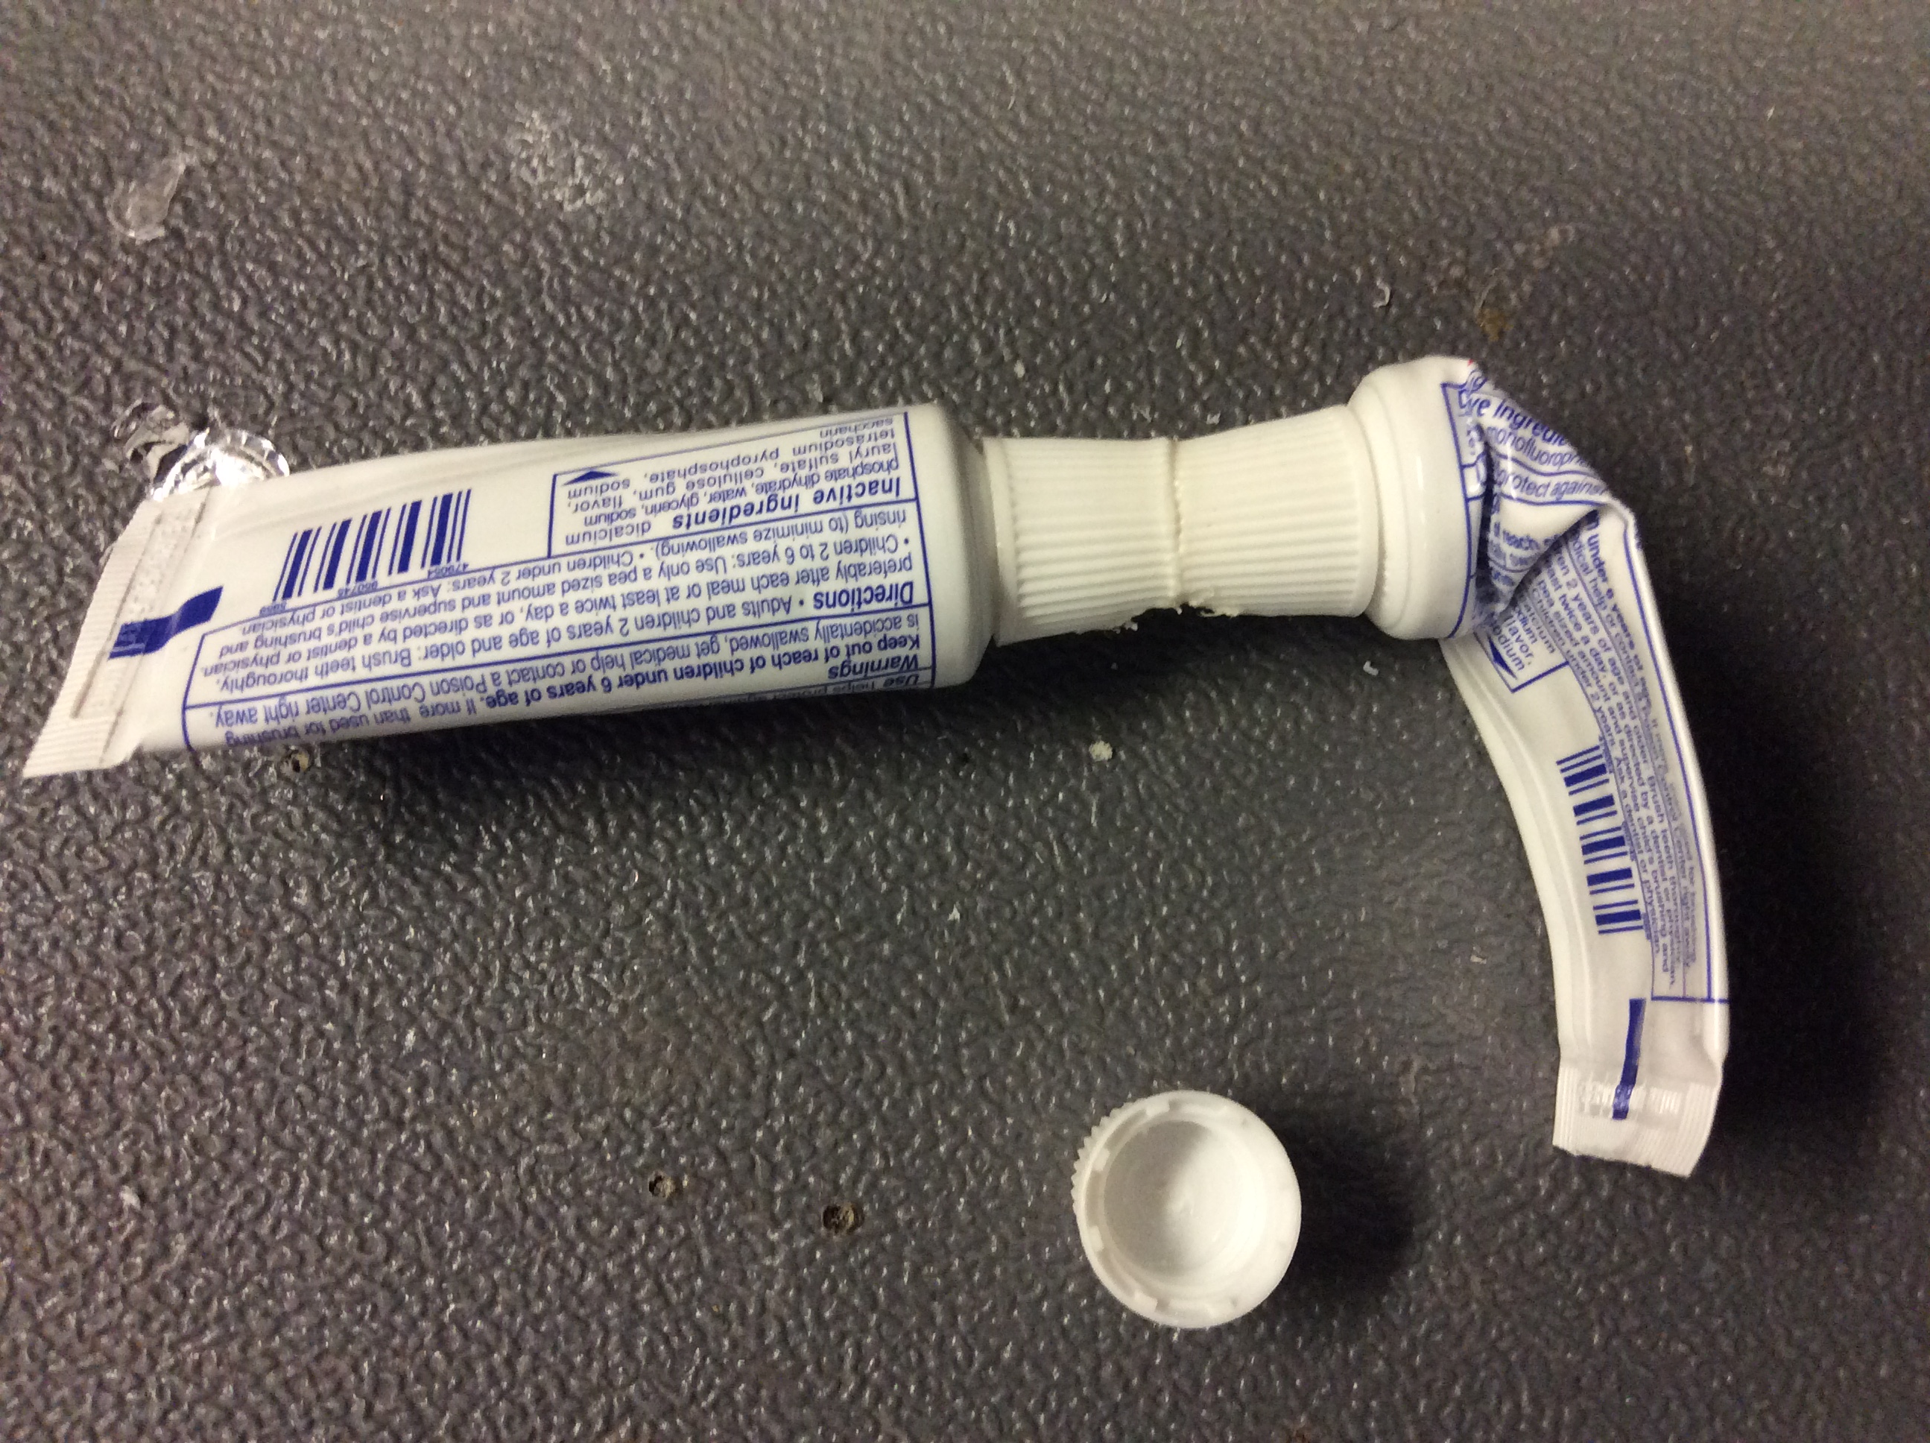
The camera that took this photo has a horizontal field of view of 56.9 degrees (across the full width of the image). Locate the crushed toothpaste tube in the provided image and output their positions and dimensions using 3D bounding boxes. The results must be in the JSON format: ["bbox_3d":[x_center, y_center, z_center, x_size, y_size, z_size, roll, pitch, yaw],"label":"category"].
[{"bbox_3d":[-0.007,0.002,0.138,0.122,0.034,0.064,2,83,-4],"label":"crushed toothpaste tube"}]

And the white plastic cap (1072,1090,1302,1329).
[{"bbox_3d":[0.017,0.038,0.144,0.018,0.015,0.018,2,83,-4],"label":"white plastic cap"}]

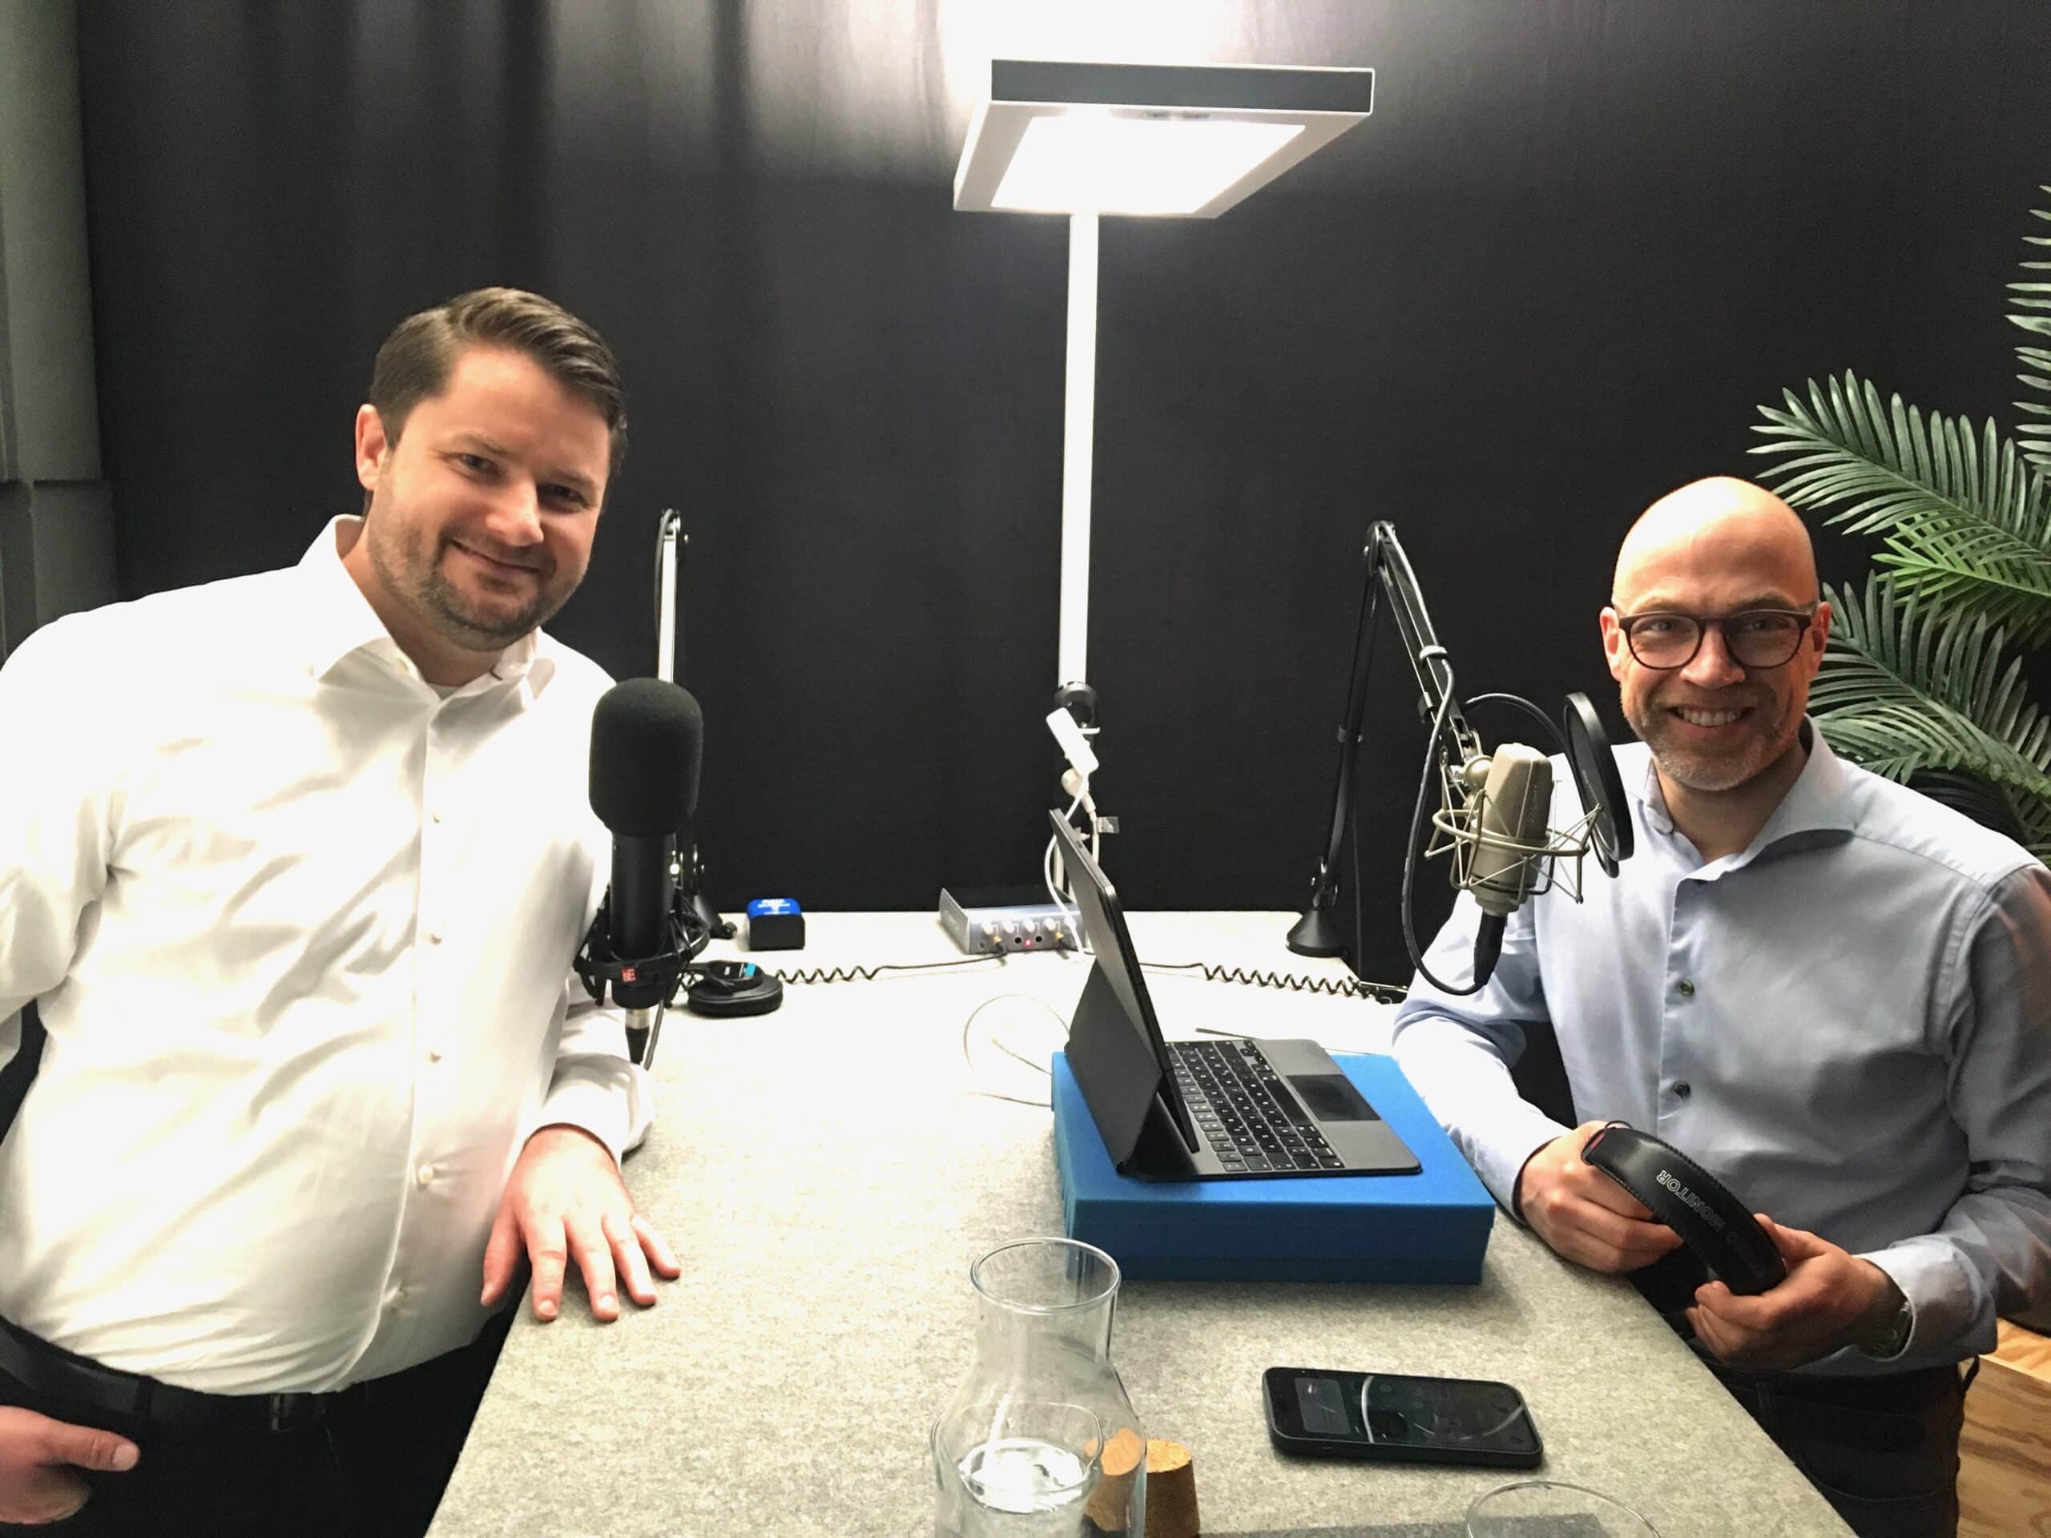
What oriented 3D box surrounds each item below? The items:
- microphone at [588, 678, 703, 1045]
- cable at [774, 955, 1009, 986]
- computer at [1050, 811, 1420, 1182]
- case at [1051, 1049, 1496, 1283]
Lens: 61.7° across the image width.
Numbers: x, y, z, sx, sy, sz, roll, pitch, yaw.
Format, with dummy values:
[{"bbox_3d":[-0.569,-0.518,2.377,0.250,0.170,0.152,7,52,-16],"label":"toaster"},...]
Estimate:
[{"bbox_3d":[-0.317,0.079,1.435,0.094,0.299,0.094,4,12,-1],"label":"microphone"},{"bbox_3d":[-0.148,0.226,1.948,0.276,0.020,0.040,-2,12,-19],"label":"cable"},{"bbox_3d":[0.164,0.171,1.413,0.257,0.232,0.278,0,12,-8],"label":"computer"},{"bbox_3d":[0.186,0.321,1.421,0.311,0.064,0.299,1,12,-3],"label":"case"}]

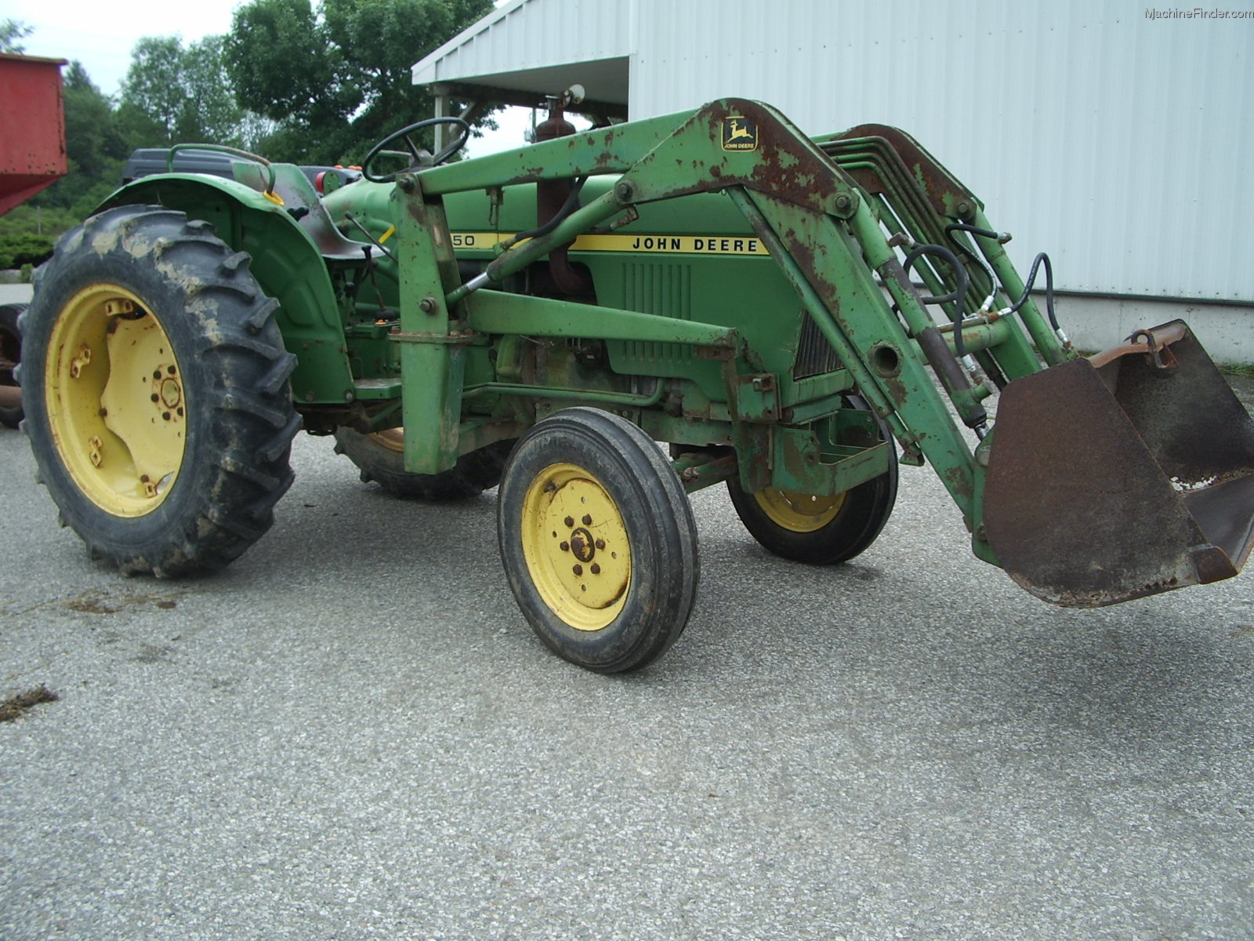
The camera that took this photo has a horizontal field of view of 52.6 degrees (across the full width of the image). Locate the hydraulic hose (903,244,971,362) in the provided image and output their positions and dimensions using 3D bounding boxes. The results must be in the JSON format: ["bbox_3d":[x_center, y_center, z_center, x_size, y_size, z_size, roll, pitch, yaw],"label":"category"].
[{"bbox_3d":[0.712,-0.387,2.920,0.130,0.260,0.120,7,13,34],"label":"hydraulic hose"}]

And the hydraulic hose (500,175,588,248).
[{"bbox_3d":[-0.221,-0.713,3.460,0.300,0.200,0.080,7,13,34],"label":"hydraulic hose"}]

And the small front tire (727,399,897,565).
[{"bbox_3d":[0.628,-0.010,4.320,0.170,0.690,0.690,-10,14,-42],"label":"small front tire"}]

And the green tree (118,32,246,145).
[{"bbox_3d":[-13.986,-10.184,40.000,4.600,7.000,4.600,0,10,0],"label":"green tree"}]

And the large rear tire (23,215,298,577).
[{"bbox_3d":[-1.583,-0.247,4.190,1.225,1.225,0.355,7,13,34],"label":"large rear tire"}]

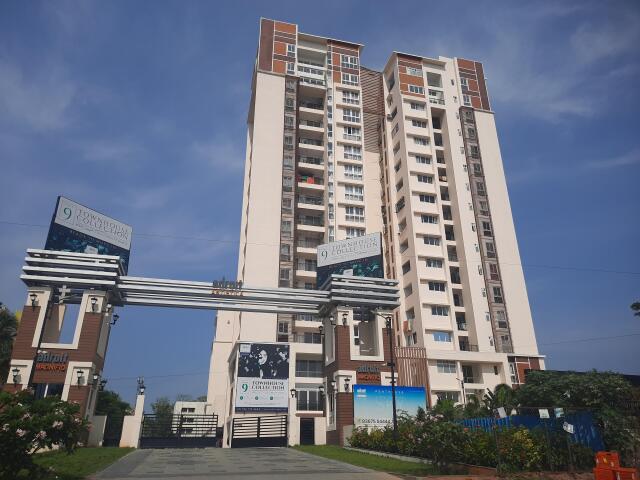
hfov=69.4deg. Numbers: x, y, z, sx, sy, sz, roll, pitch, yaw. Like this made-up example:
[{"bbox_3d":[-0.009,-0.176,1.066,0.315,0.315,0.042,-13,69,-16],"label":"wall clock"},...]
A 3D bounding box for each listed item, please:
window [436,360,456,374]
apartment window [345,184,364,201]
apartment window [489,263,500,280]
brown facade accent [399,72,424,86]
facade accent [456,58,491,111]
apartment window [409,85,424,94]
[{"bbox_3d":[14.209,14.242,51.805,2.299,1.398,0.150,6,-24,-13],"label":"window"},{"bbox_3d":[4.328,-5.862,57.793,2.430,2.250,0.200,6,-25,-13],"label":"apartment window"},{"bbox_3d":[21.901,4.051,58.042,1.110,2.190,0.200,6,-25,-13],"label":"apartment window"},{"bbox_3d":[13.515,-23.456,67.744,3.870,1.870,0.150,6,-25,-13],"label":"brown facade accent"},{"bbox_3d":[23.637,-23.931,71.018,4.597,9.108,0.300,6,-24,-13],"label":"facade accent"},{"bbox_3d":[14.100,-21.796,67.219,2.520,1.480,0.200,6,-25,-13],"label":"apartment window"}]

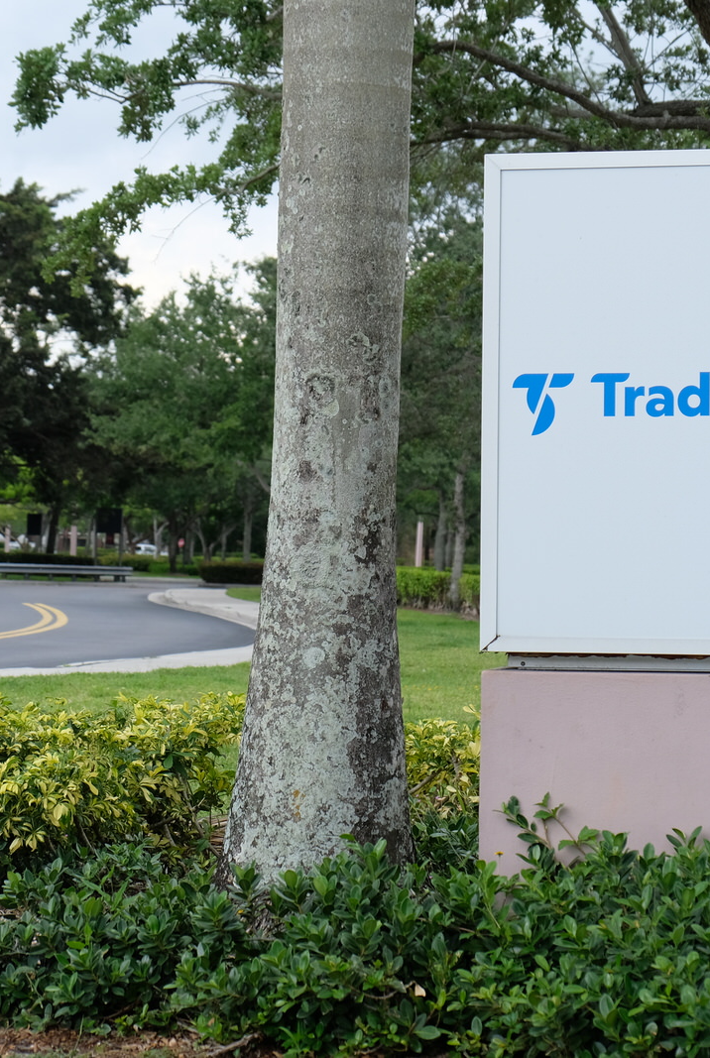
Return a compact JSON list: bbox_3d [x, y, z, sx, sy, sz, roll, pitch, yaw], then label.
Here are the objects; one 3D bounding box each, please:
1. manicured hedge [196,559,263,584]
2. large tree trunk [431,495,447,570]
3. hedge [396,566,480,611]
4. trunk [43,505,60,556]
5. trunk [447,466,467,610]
[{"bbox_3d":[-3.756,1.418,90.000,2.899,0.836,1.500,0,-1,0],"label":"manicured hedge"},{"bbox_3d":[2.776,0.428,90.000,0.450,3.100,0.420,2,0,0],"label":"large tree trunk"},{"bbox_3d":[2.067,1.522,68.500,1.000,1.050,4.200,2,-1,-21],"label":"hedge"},{"bbox_3d":[-12.201,0.087,110.000,0.664,2.119,0.600,0,-1,0],"label":"trunk"},{"bbox_3d":[2.582,0.250,69.000,0.450,3.650,0.400,2,0,0],"label":"trunk"}]

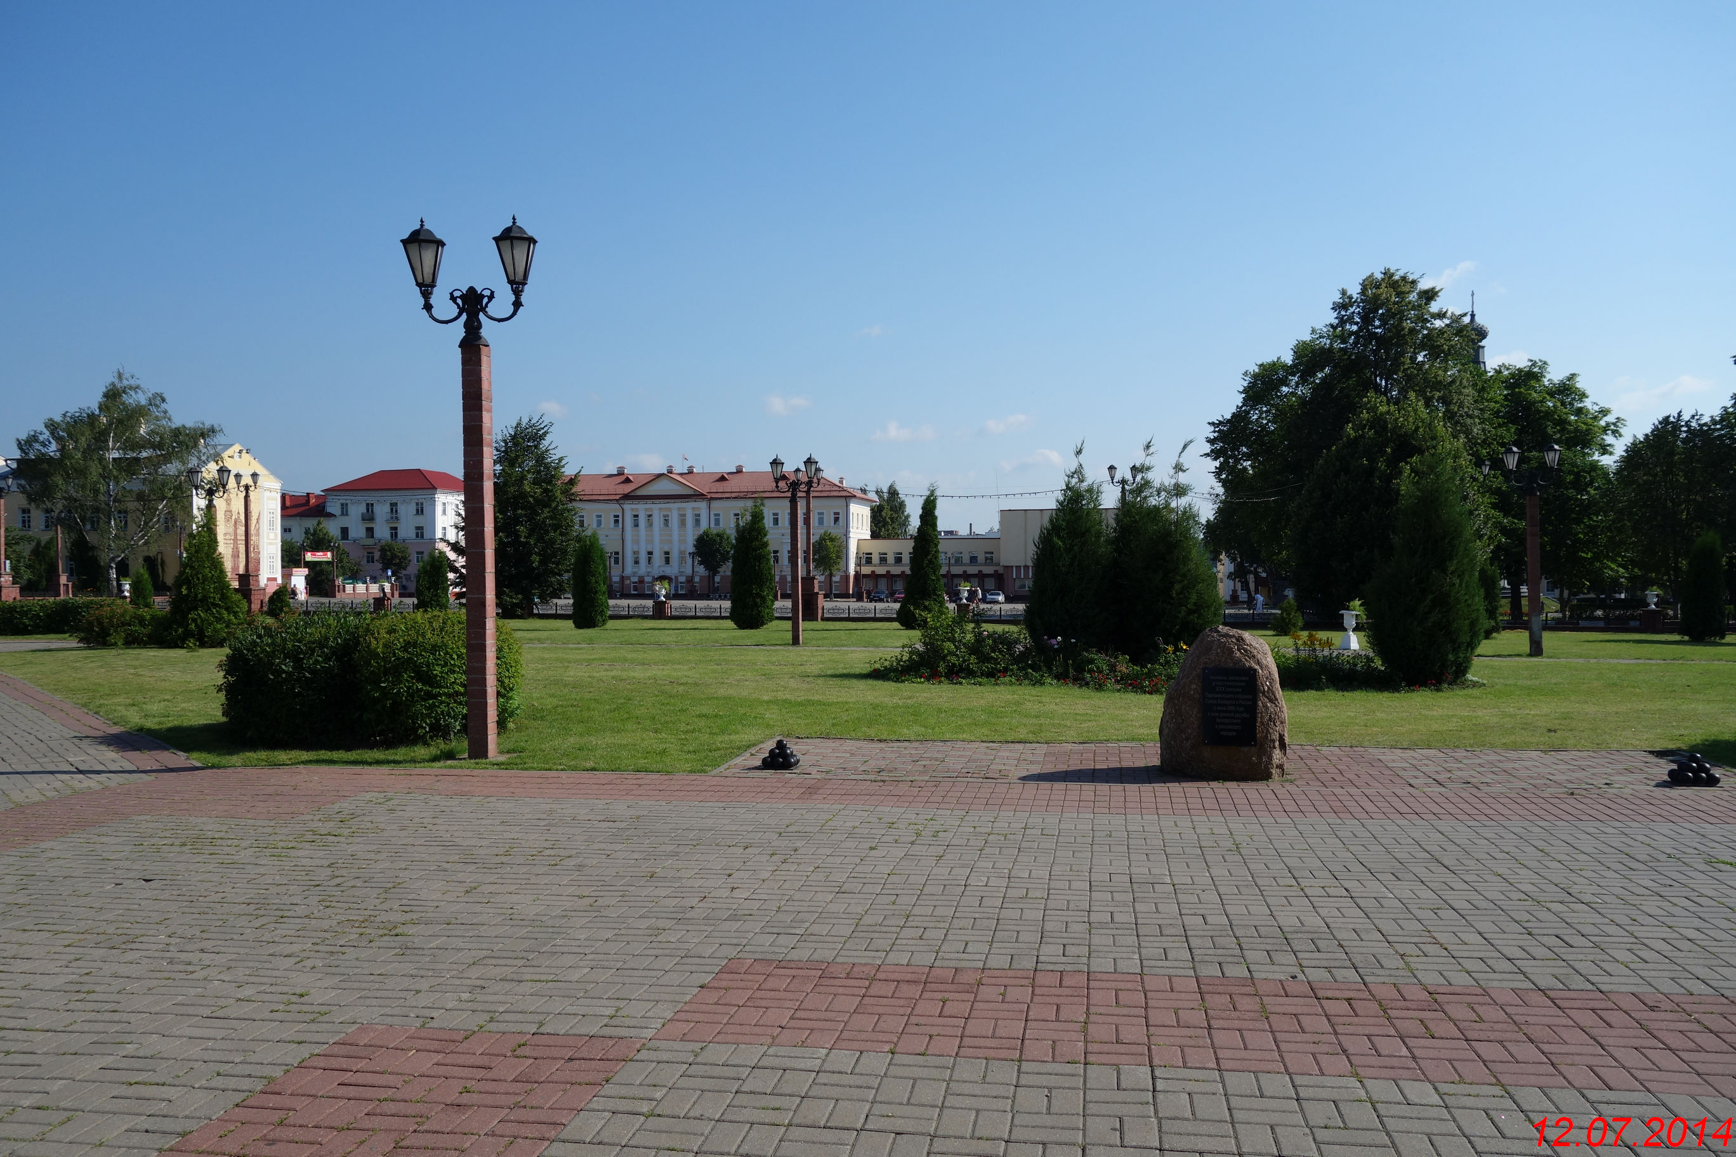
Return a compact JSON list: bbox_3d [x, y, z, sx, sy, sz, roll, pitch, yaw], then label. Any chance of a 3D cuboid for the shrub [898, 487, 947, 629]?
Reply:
[{"bbox_3d":[1.871,-0.717,46.000,1.700,4.850,1.700,0,0,0],"label":"shrub"}]

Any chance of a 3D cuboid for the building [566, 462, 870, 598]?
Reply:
[{"bbox_3d":[-21.800,-5.700,176.000,45.000,16.600,15.500,0,0,11],"label":"building"}]

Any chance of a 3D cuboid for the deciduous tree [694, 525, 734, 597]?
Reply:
[{"bbox_3d":[-18.400,-2.000,160.000,4.500,8.700,4.500,0,0,0],"label":"deciduous tree"}]

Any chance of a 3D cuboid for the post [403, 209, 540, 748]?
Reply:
[{"bbox_3d":[-3.550,-0.830,12.200,1.290,4.880,0.410,0,0,11],"label":"post"}]

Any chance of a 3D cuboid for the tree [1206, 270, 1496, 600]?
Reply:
[{"bbox_3d":[22.141,-6.106,62.000,13.000,15.800,12.500,0,0,0],"label":"tree"}]

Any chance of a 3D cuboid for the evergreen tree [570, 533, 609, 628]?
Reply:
[{"bbox_3d":[-9.370,0.069,45.500,1.300,3.220,1.300,0,0,0],"label":"evergreen tree"}]

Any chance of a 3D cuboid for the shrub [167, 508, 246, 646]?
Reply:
[{"bbox_3d":[-15.638,-0.032,31.900,1.900,3.250,1.900,0,0,0],"label":"shrub"}]

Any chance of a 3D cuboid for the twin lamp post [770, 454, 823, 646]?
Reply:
[{"bbox_3d":[-1.840,-0.730,34.600,1.270,4.900,0.400,0,0,11],"label":"twin lamp post"}]

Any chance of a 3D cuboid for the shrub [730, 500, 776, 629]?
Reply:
[{"bbox_3d":[-3.960,-0.490,46.600,1.550,4.450,1.550,0,0,0],"label":"shrub"}]

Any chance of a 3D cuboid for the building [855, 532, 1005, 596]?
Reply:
[{"bbox_3d":[8.700,-1.100,175.000,18.500,7.900,12.000,0,0,11],"label":"building"}]

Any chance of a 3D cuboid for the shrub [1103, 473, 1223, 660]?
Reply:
[{"bbox_3d":[5.593,-0.232,25.600,2.200,3.800,2.200,0,0,0],"label":"shrub"}]

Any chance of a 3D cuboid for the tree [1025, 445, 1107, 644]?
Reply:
[{"bbox_3d":[3.968,-0.481,26.600,1.800,4.200,1.800,0,0,0],"label":"tree"}]

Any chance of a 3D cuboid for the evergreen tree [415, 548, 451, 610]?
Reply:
[{"bbox_3d":[-14.649,0.274,45.500,1.150,2.700,1.150,0,0,0],"label":"evergreen tree"}]

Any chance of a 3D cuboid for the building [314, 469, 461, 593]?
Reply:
[{"bbox_3d":[-63.700,-6.600,183.500,18.500,16.700,13.500,0,0,12],"label":"building"}]

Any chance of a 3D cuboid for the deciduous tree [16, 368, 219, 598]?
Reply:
[{"bbox_3d":[-50.200,-6.000,90.500,12.500,15.700,12.500,0,0,11],"label":"deciduous tree"}]

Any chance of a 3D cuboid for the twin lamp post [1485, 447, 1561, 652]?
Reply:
[{"bbox_3d":[14.451,-0.633,29.300,1.300,4.700,0.420,0,0,10],"label":"twin lamp post"}]

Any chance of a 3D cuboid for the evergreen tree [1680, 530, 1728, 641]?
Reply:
[{"bbox_3d":[25.100,0.200,40.600,1.250,3.350,1.250,0,0,11],"label":"evergreen tree"}]

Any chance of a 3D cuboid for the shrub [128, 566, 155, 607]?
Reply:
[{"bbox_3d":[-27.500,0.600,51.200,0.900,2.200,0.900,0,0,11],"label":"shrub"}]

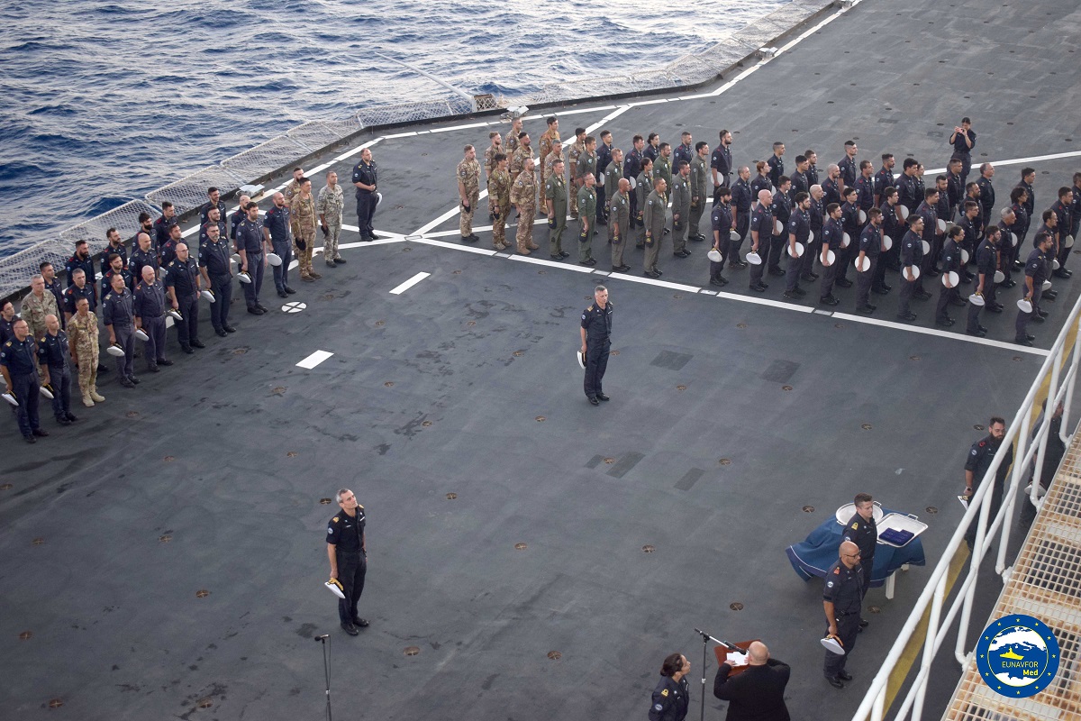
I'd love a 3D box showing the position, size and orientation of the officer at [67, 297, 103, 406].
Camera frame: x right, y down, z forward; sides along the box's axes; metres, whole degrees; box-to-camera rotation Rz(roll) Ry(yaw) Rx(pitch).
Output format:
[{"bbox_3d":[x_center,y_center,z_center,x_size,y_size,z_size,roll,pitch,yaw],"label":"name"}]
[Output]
[{"bbox_3d":[-6.642,-0.177,21.009,0.360,1.681,0.520,13,29,25],"label":"officer"}]

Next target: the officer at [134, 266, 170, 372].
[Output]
[{"bbox_3d":[-5.933,-0.696,22.069,0.360,1.685,0.560,13,29,25],"label":"officer"}]

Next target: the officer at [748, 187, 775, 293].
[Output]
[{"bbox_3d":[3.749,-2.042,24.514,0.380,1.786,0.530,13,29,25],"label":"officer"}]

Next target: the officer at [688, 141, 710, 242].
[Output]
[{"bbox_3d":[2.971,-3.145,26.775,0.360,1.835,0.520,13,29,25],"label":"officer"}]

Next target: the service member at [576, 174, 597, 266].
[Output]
[{"bbox_3d":[0.827,-2.547,25.842,0.350,1.710,0.490,16,30,30],"label":"service member"}]

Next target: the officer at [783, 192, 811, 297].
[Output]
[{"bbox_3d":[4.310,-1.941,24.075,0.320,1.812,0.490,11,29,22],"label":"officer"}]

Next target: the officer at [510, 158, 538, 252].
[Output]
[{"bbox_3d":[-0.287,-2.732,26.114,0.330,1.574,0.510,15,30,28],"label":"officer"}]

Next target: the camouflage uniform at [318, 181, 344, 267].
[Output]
[{"bbox_3d":[-3.738,-2.463,25.761,0.330,1.507,0.510,17,31,31],"label":"camouflage uniform"}]

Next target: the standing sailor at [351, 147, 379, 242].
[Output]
[{"bbox_3d":[-3.214,-3.081,26.606,0.320,1.774,0.490,15,30,29],"label":"standing sailor"}]

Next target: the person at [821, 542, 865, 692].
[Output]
[{"bbox_3d":[3.177,2.637,15.120,0.520,1.750,0.360,-23,34,-39],"label":"person"}]

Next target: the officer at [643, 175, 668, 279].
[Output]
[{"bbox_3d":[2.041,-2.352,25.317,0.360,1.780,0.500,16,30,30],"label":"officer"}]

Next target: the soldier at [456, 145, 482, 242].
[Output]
[{"bbox_3d":[-1.312,-3.073,26.490,0.320,1.820,0.490,15,30,29],"label":"soldier"}]

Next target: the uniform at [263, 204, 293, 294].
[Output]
[{"bbox_3d":[-4.395,-1.861,24.386,0.310,1.483,0.490,16,31,29],"label":"uniform"}]

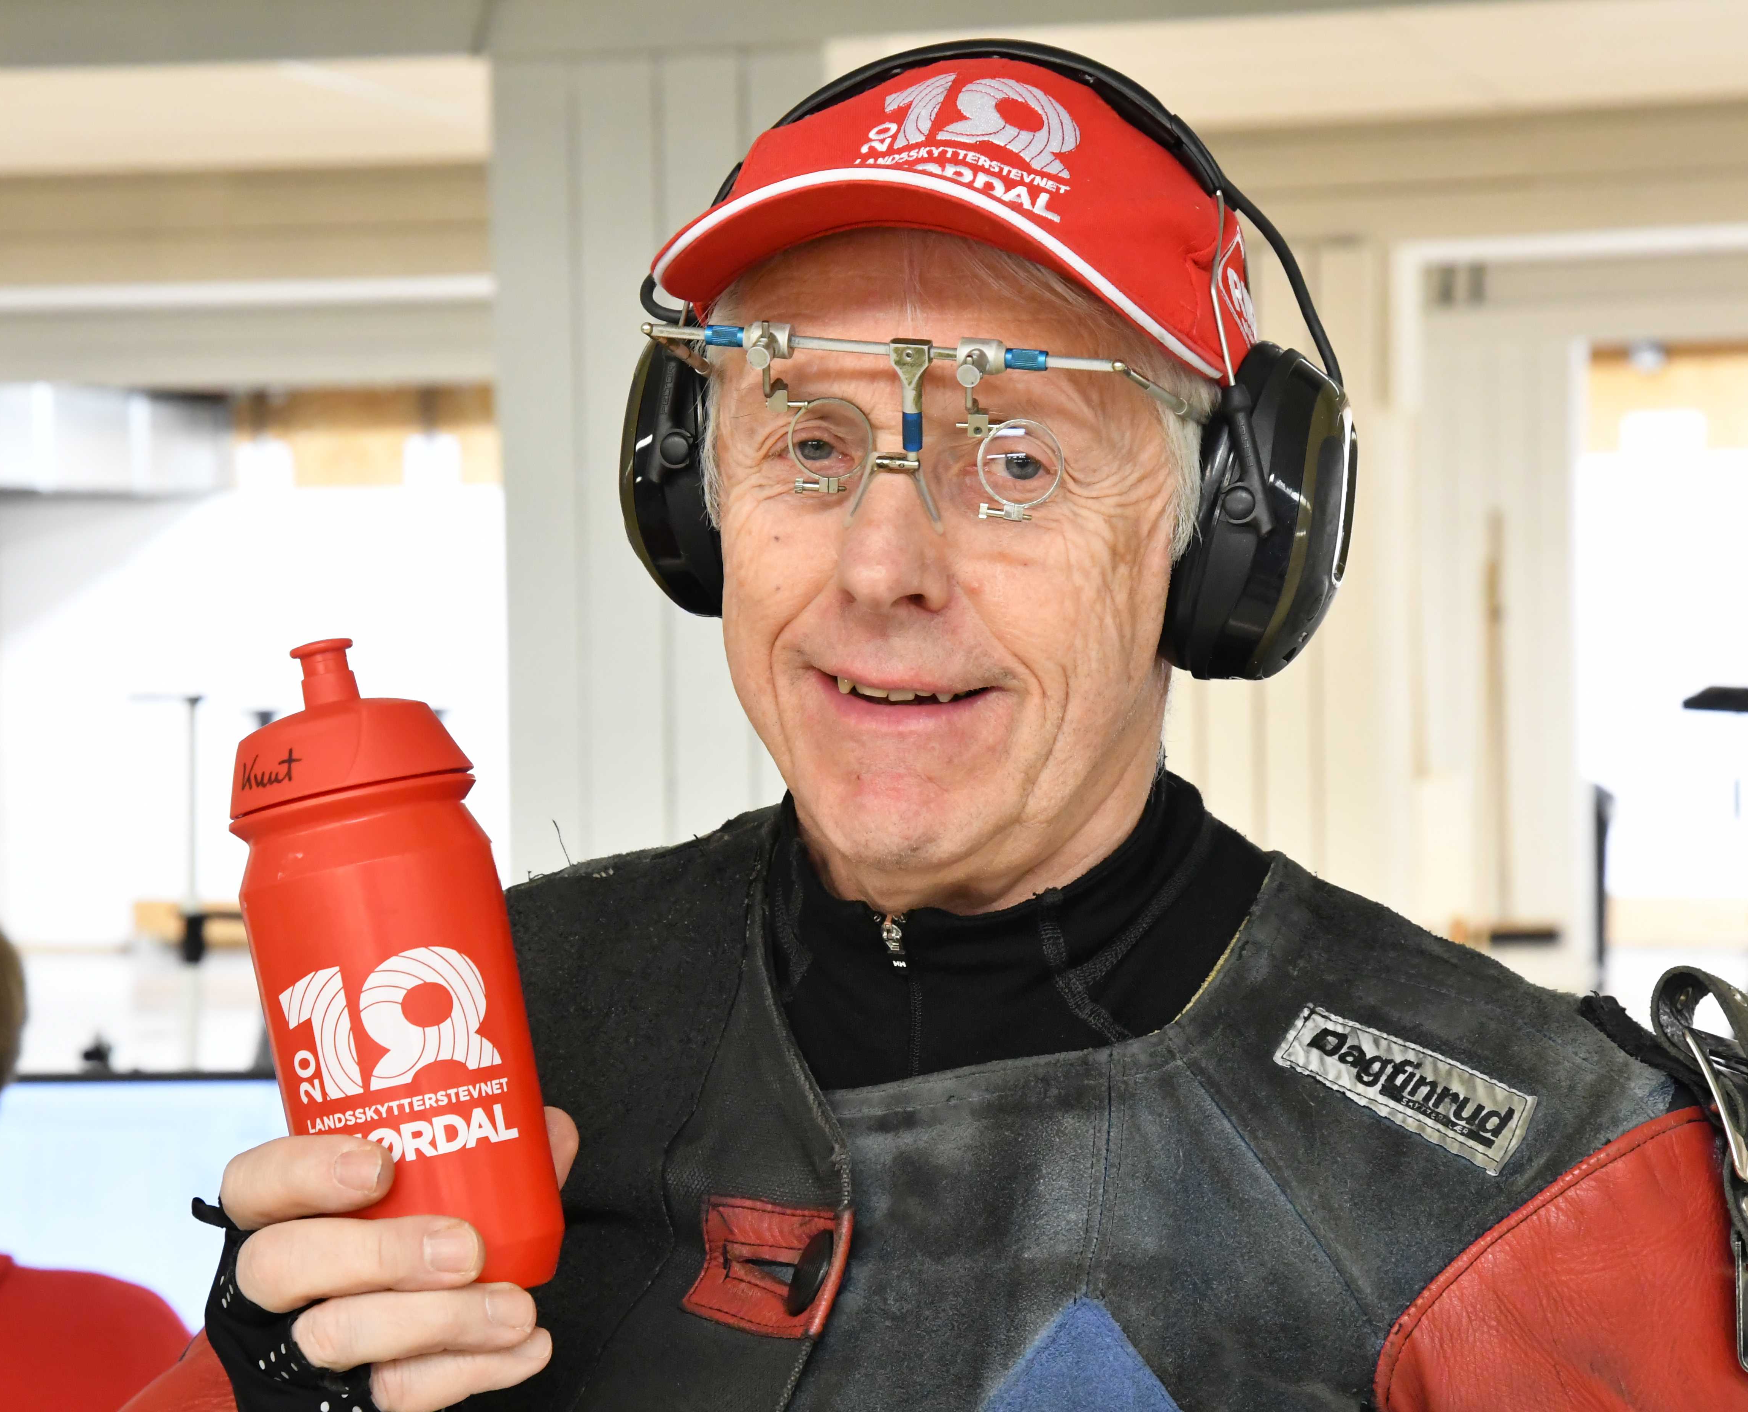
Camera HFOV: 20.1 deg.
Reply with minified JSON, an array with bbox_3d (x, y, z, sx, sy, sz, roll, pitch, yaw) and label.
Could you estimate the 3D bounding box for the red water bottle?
[{"bbox_3d":[-0.142,0.077,1.437,0.074,0.196,0.074,-11,-3,-6],"label":"red water bottle"}]

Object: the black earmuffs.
[{"bbox_3d":[0.039,-0.113,1.560,0.226,0.194,0.087,6,1,12],"label":"black earmuffs"}]

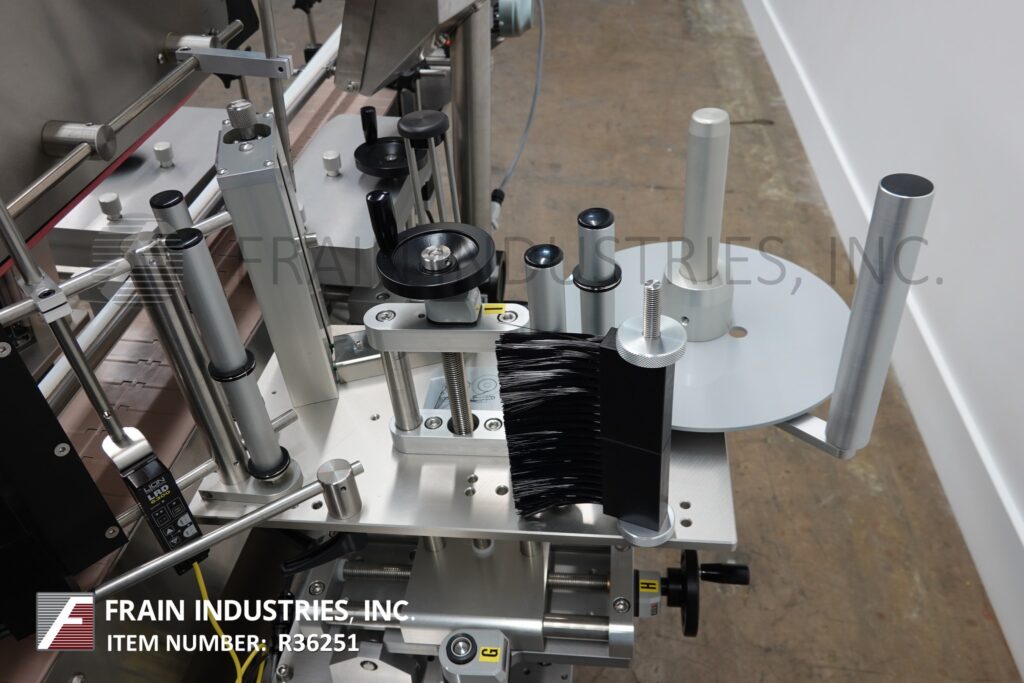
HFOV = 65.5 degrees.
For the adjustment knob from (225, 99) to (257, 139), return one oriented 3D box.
[{"bbox_3d":[-0.270,-0.224,0.800,0.023,0.031,0.023,0,37,8],"label":"adjustment knob"}]

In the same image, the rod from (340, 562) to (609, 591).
[{"bbox_3d":[-0.048,0.279,0.938,0.316,0.019,0.019,0,37,8],"label":"rod"}]

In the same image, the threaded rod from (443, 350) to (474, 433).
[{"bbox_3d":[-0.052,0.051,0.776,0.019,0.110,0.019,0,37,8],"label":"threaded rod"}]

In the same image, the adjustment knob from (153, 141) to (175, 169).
[{"bbox_3d":[-0.532,-0.284,1.216,0.024,0.032,0.024,0,37,8],"label":"adjustment knob"}]

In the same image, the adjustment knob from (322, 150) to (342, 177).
[{"bbox_3d":[-0.261,-0.255,1.145,0.025,0.030,0.025,0,37,8],"label":"adjustment knob"}]

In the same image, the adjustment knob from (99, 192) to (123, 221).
[{"bbox_3d":[-0.516,-0.172,1.028,0.024,0.029,0.024,-5,34,0],"label":"adjustment knob"}]

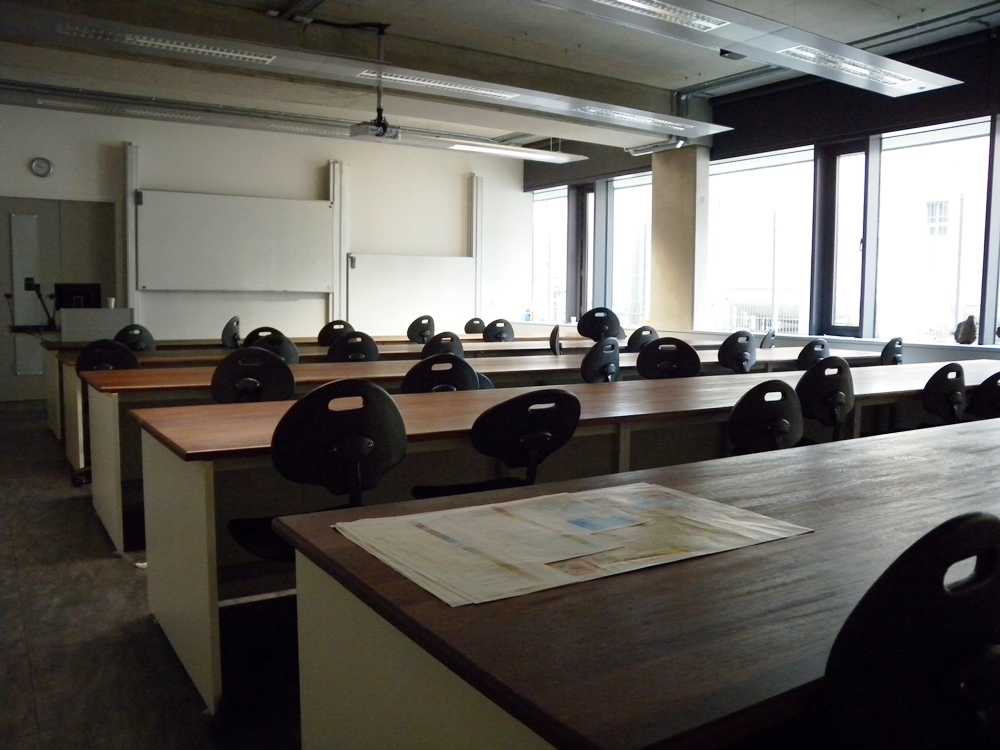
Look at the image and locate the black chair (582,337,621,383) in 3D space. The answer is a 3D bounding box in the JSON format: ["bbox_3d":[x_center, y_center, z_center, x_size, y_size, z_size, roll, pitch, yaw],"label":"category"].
[{"bbox_3d":[0.536,0.226,5.270,0.570,0.962,0.580,-5,7,-44],"label":"black chair"}]

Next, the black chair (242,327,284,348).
[{"bbox_3d":[-2.249,0.001,7.737,0.570,0.923,0.580,-1,5,-19],"label":"black chair"}]

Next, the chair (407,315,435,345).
[{"bbox_3d":[-0.946,-0.094,8.260,0.580,1.041,0.560,5,7,40],"label":"chair"}]

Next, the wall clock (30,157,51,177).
[{"bbox_3d":[-5.176,-2.350,9.138,0.232,0.232,0.050,-3,6,-32],"label":"wall clock"}]

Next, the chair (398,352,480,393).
[{"bbox_3d":[-0.347,0.314,4.540,0.570,0.902,0.580,0,5,-11],"label":"chair"}]

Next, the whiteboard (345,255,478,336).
[{"bbox_3d":[-1.269,-1.148,11.971,2.124,1.221,0.050,-3,6,-33],"label":"whiteboard"}]

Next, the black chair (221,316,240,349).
[{"bbox_3d":[-2.611,-0.024,7.413,0.580,1.025,0.570,1,5,5],"label":"black chair"}]

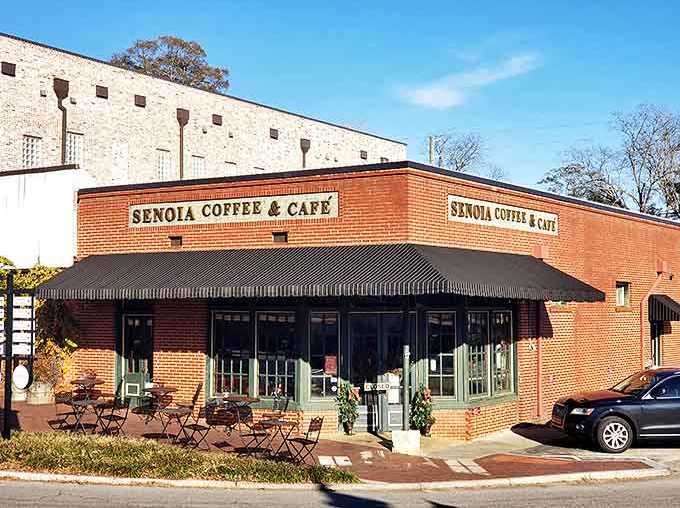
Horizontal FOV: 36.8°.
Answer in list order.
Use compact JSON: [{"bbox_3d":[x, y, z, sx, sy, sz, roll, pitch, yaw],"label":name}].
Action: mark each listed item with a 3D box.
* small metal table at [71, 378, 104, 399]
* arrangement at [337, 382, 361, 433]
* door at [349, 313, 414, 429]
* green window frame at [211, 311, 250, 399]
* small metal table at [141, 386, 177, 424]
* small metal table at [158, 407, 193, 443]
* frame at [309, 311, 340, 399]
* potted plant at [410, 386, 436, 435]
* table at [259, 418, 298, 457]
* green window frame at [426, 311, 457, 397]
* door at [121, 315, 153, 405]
[{"bbox_3d":[-5.265,3.023,21.300,0.700,0.710,0.700,-2,-3,33],"label":"small metal table"},{"bbox_3d":[0.177,3.207,21.300,0.480,1.080,0.480,0,-2,0],"label":"arrangement"},{"bbox_3d":[0.859,2.464,21.150,1.380,2.470,0.100,1,-3,-9],"label":"door"},{"bbox_3d":[-2.326,2.135,21.700,1.070,1.820,0.120,-2,-3,33],"label":"green window frame"},{"bbox_3d":[-3.728,3.171,21.100,0.720,0.710,0.720,0,-3,0],"label":"small metal table"},{"bbox_3d":[-3.336,3.485,20.700,0.700,0.680,0.700,0,-2,0],"label":"small metal table"},{"bbox_3d":[-0.326,2.154,21.548,0.674,1.858,0.100,0,-2,-11],"label":"frame"},{"bbox_3d":[1.704,3.194,20.850,0.520,1.030,0.500,1,-3,-9],"label":"potted plant"},{"bbox_3d":[-1.159,3.545,19.500,0.700,0.680,0.700,0,-2,0],"label":"table"},{"bbox_3d":[2.107,2.086,21.200,0.630,1.790,0.120,1,-3,-9],"label":"green window frame"},{"bbox_3d":[-4.589,2.436,23.150,1.020,2.090,0.100,-2,-3,33],"label":"door"}]

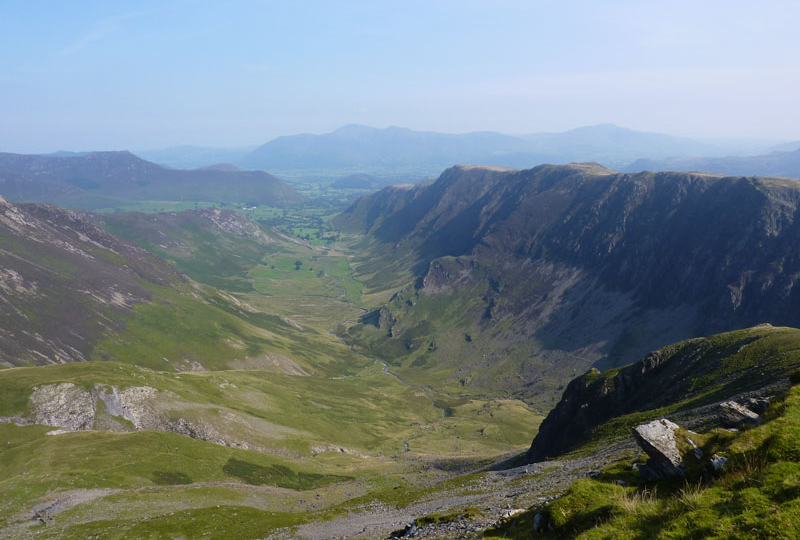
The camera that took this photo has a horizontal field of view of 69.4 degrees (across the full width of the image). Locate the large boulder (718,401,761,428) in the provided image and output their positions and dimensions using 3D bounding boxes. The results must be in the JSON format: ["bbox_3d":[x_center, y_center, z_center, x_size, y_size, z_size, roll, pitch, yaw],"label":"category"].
[{"bbox_3d":[7.932,3.400,13.500,0.950,0.550,0.800,8,15,32],"label":"large boulder"}]

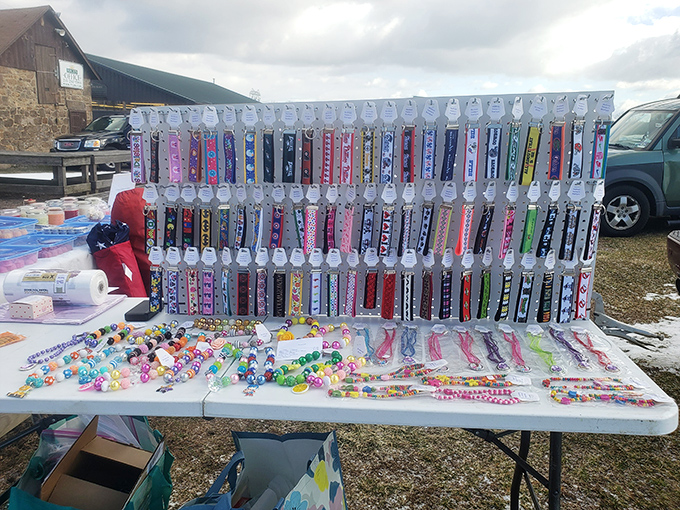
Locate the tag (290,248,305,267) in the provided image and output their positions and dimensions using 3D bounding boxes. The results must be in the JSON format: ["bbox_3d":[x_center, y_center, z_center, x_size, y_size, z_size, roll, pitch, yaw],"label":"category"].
[{"bbox_3d":[-0.120,0.008,1.431,0.043,0.053,0.005,2,14,2],"label":"tag"}]

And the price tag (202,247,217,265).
[{"bbox_3d":[-0.372,0.004,1.458,0.044,0.055,0.005,1,13,3],"label":"price tag"}]

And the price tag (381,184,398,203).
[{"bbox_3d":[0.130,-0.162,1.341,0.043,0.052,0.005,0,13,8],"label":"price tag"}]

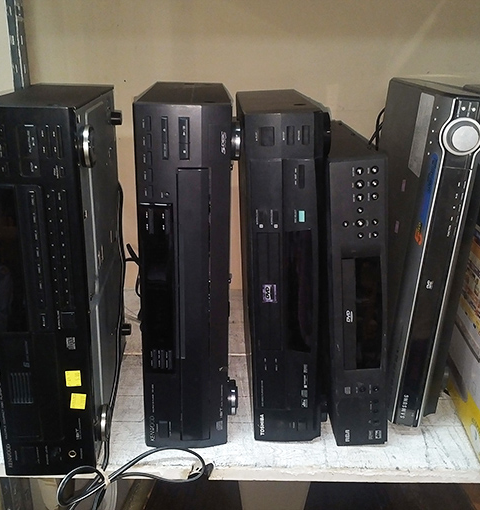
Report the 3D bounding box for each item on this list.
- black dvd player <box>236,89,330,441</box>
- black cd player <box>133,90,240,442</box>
[{"bbox_3d":[0.057,-0.002,0.759,0.094,0.430,0.286,-3,21,-1],"label":"black dvd player"},{"bbox_3d":[-0.068,-0.010,0.772,0.116,0.440,0.338,0,21,-4],"label":"black cd player"}]

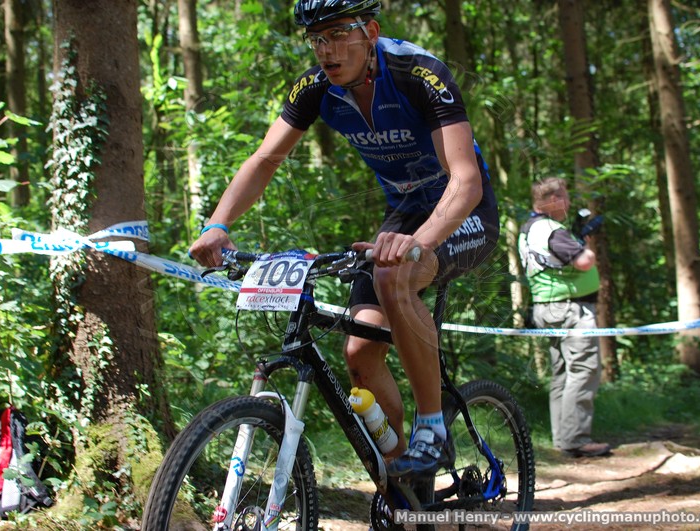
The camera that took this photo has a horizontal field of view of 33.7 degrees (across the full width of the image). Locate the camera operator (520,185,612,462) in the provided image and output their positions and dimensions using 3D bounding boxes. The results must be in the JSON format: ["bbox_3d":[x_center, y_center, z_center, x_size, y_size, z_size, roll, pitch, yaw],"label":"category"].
[{"bbox_3d":[1.380,0.328,7.420,0.500,1.780,0.540,-2,-5,-25],"label":"camera operator"}]

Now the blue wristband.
[{"bbox_3d":[-0.366,-0.093,3.150,0.073,0.018,0.060,13,-18,17],"label":"blue wristband"}]

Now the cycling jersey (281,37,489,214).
[{"bbox_3d":[0.160,-0.385,3.320,0.580,0.570,0.360,-8,35,39],"label":"cycling jersey"}]

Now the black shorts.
[{"bbox_3d":[0.222,-0.064,3.480,0.400,0.380,0.420,-8,3,39],"label":"black shorts"}]

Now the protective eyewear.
[{"bbox_3d":[-0.036,-0.605,3.030,0.145,0.055,0.140,-7,9,38],"label":"protective eyewear"}]

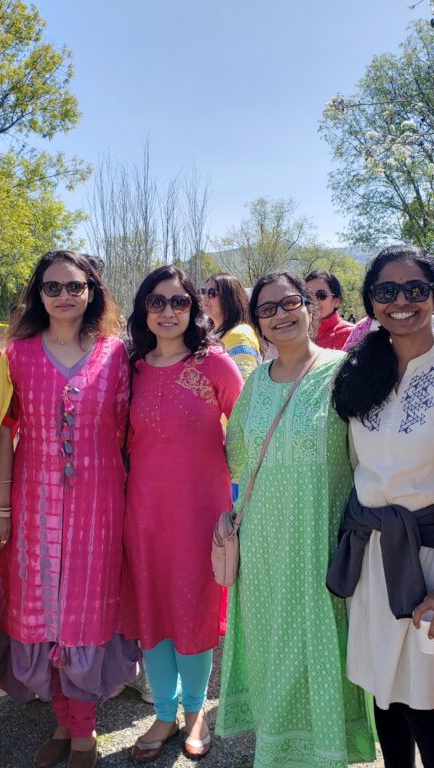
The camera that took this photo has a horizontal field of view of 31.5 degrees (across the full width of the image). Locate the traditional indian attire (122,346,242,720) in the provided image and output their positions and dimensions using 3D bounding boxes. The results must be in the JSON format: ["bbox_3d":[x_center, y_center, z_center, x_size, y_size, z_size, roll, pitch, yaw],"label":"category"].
[{"bbox_3d":[-0.105,0.463,2.479,0.400,1.164,0.270,1,5,8],"label":"traditional indian attire"}]

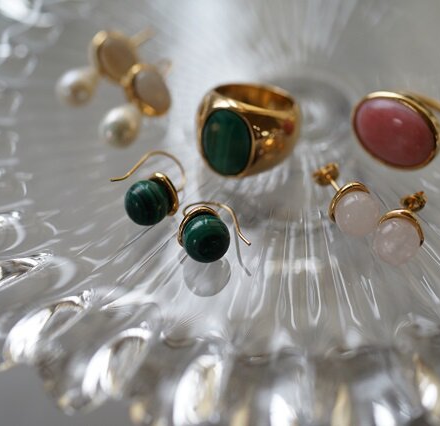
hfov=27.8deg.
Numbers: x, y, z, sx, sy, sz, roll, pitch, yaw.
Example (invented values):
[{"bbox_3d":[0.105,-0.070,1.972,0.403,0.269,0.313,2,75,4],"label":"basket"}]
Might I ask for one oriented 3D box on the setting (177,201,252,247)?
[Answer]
[{"bbox_3d":[-0.002,0.002,0.160,0.012,0.009,0.014,-13,43,-15],"label":"setting"}]

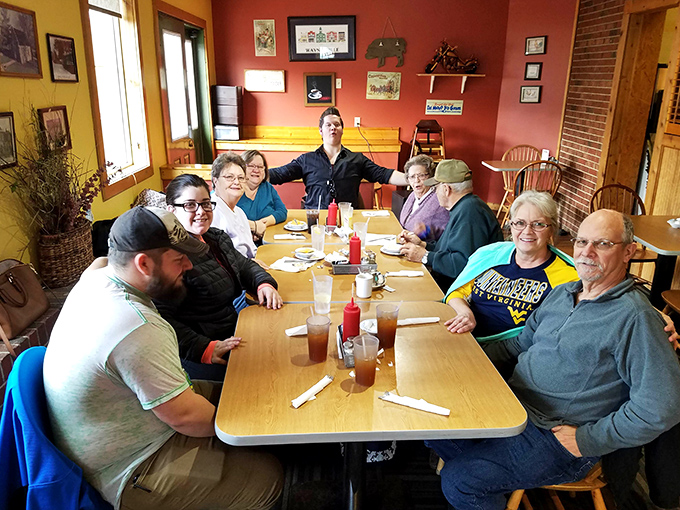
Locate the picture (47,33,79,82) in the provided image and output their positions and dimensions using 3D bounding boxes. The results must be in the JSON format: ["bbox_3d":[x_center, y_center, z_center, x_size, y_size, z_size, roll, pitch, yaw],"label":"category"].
[{"bbox_3d":[-1.443,-1.032,2.701,0.022,0.228,0.295,0,19,-3],"label":"picture"}]

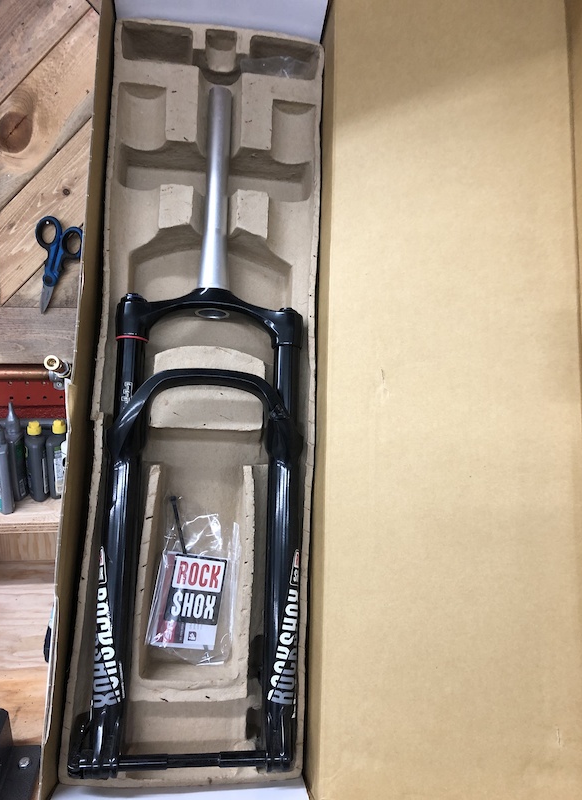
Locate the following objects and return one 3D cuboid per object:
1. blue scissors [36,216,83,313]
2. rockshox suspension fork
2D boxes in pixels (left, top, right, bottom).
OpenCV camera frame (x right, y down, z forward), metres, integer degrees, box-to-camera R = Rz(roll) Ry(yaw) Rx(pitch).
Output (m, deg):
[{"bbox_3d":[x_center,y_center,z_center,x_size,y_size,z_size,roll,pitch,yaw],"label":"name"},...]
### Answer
[{"bbox_3d":[-0.328,-0.185,0.911,0.071,0.137,0.014,11,13,-5],"label":"blue scissors"},{"bbox_3d":[-0.100,0.002,0.734,0.237,0.788,0.108,3,-6,-9],"label":"rockshox suspension fork"}]

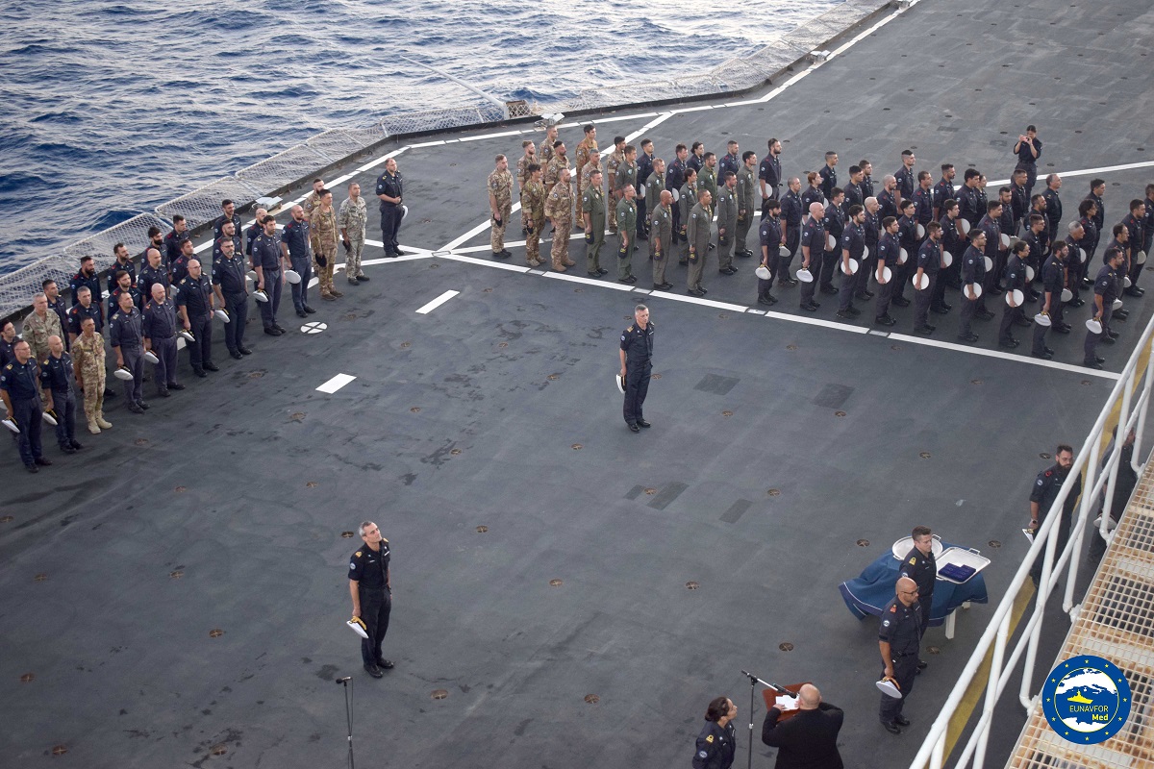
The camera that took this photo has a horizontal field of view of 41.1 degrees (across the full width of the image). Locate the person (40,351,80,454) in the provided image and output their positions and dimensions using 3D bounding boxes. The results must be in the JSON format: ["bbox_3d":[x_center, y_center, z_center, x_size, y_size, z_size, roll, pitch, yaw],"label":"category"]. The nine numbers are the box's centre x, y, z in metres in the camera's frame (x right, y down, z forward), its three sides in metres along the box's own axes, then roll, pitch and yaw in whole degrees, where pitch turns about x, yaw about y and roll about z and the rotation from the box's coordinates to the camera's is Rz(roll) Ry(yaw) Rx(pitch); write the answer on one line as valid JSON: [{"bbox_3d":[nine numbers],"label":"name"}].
[{"bbox_3d":[-6.918,0.183,20.556,0.330,1.408,0.510,16,31,30],"label":"person"}]

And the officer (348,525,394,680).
[{"bbox_3d":[-2.126,2.191,15.858,0.380,1.771,0.530,13,29,25],"label":"officer"}]

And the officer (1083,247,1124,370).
[{"bbox_3d":[7.679,-1.125,22.412,0.330,1.798,0.510,14,30,27],"label":"officer"}]

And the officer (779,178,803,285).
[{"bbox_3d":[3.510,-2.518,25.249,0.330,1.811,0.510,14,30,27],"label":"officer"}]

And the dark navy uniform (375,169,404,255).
[{"bbox_3d":[-3.294,-3.043,27.130,0.340,1.479,0.530,13,29,25],"label":"dark navy uniform"}]

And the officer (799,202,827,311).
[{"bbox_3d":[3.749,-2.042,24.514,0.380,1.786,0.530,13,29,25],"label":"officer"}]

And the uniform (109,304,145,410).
[{"bbox_3d":[-6.229,-0.355,21.410,0.310,1.466,0.490,14,30,27],"label":"uniform"}]

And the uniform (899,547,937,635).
[{"bbox_3d":[3.537,2.309,16.038,0.320,1.440,0.500,22,34,38],"label":"uniform"}]

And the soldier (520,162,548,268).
[{"bbox_3d":[-0.737,-2.907,26.248,0.330,1.776,0.510,14,30,27],"label":"soldier"}]

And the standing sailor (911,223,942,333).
[{"bbox_3d":[5.367,-1.634,23.465,0.320,1.780,0.490,11,29,23],"label":"standing sailor"}]

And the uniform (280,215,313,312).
[{"bbox_3d":[-4.395,-1.861,24.386,0.310,1.483,0.490,16,31,29],"label":"uniform"}]

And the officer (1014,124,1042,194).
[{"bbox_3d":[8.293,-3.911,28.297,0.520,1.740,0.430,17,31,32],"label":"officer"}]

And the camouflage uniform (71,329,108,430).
[{"bbox_3d":[-6.756,-0.068,21.366,0.340,1.460,0.520,22,34,38],"label":"camouflage uniform"}]

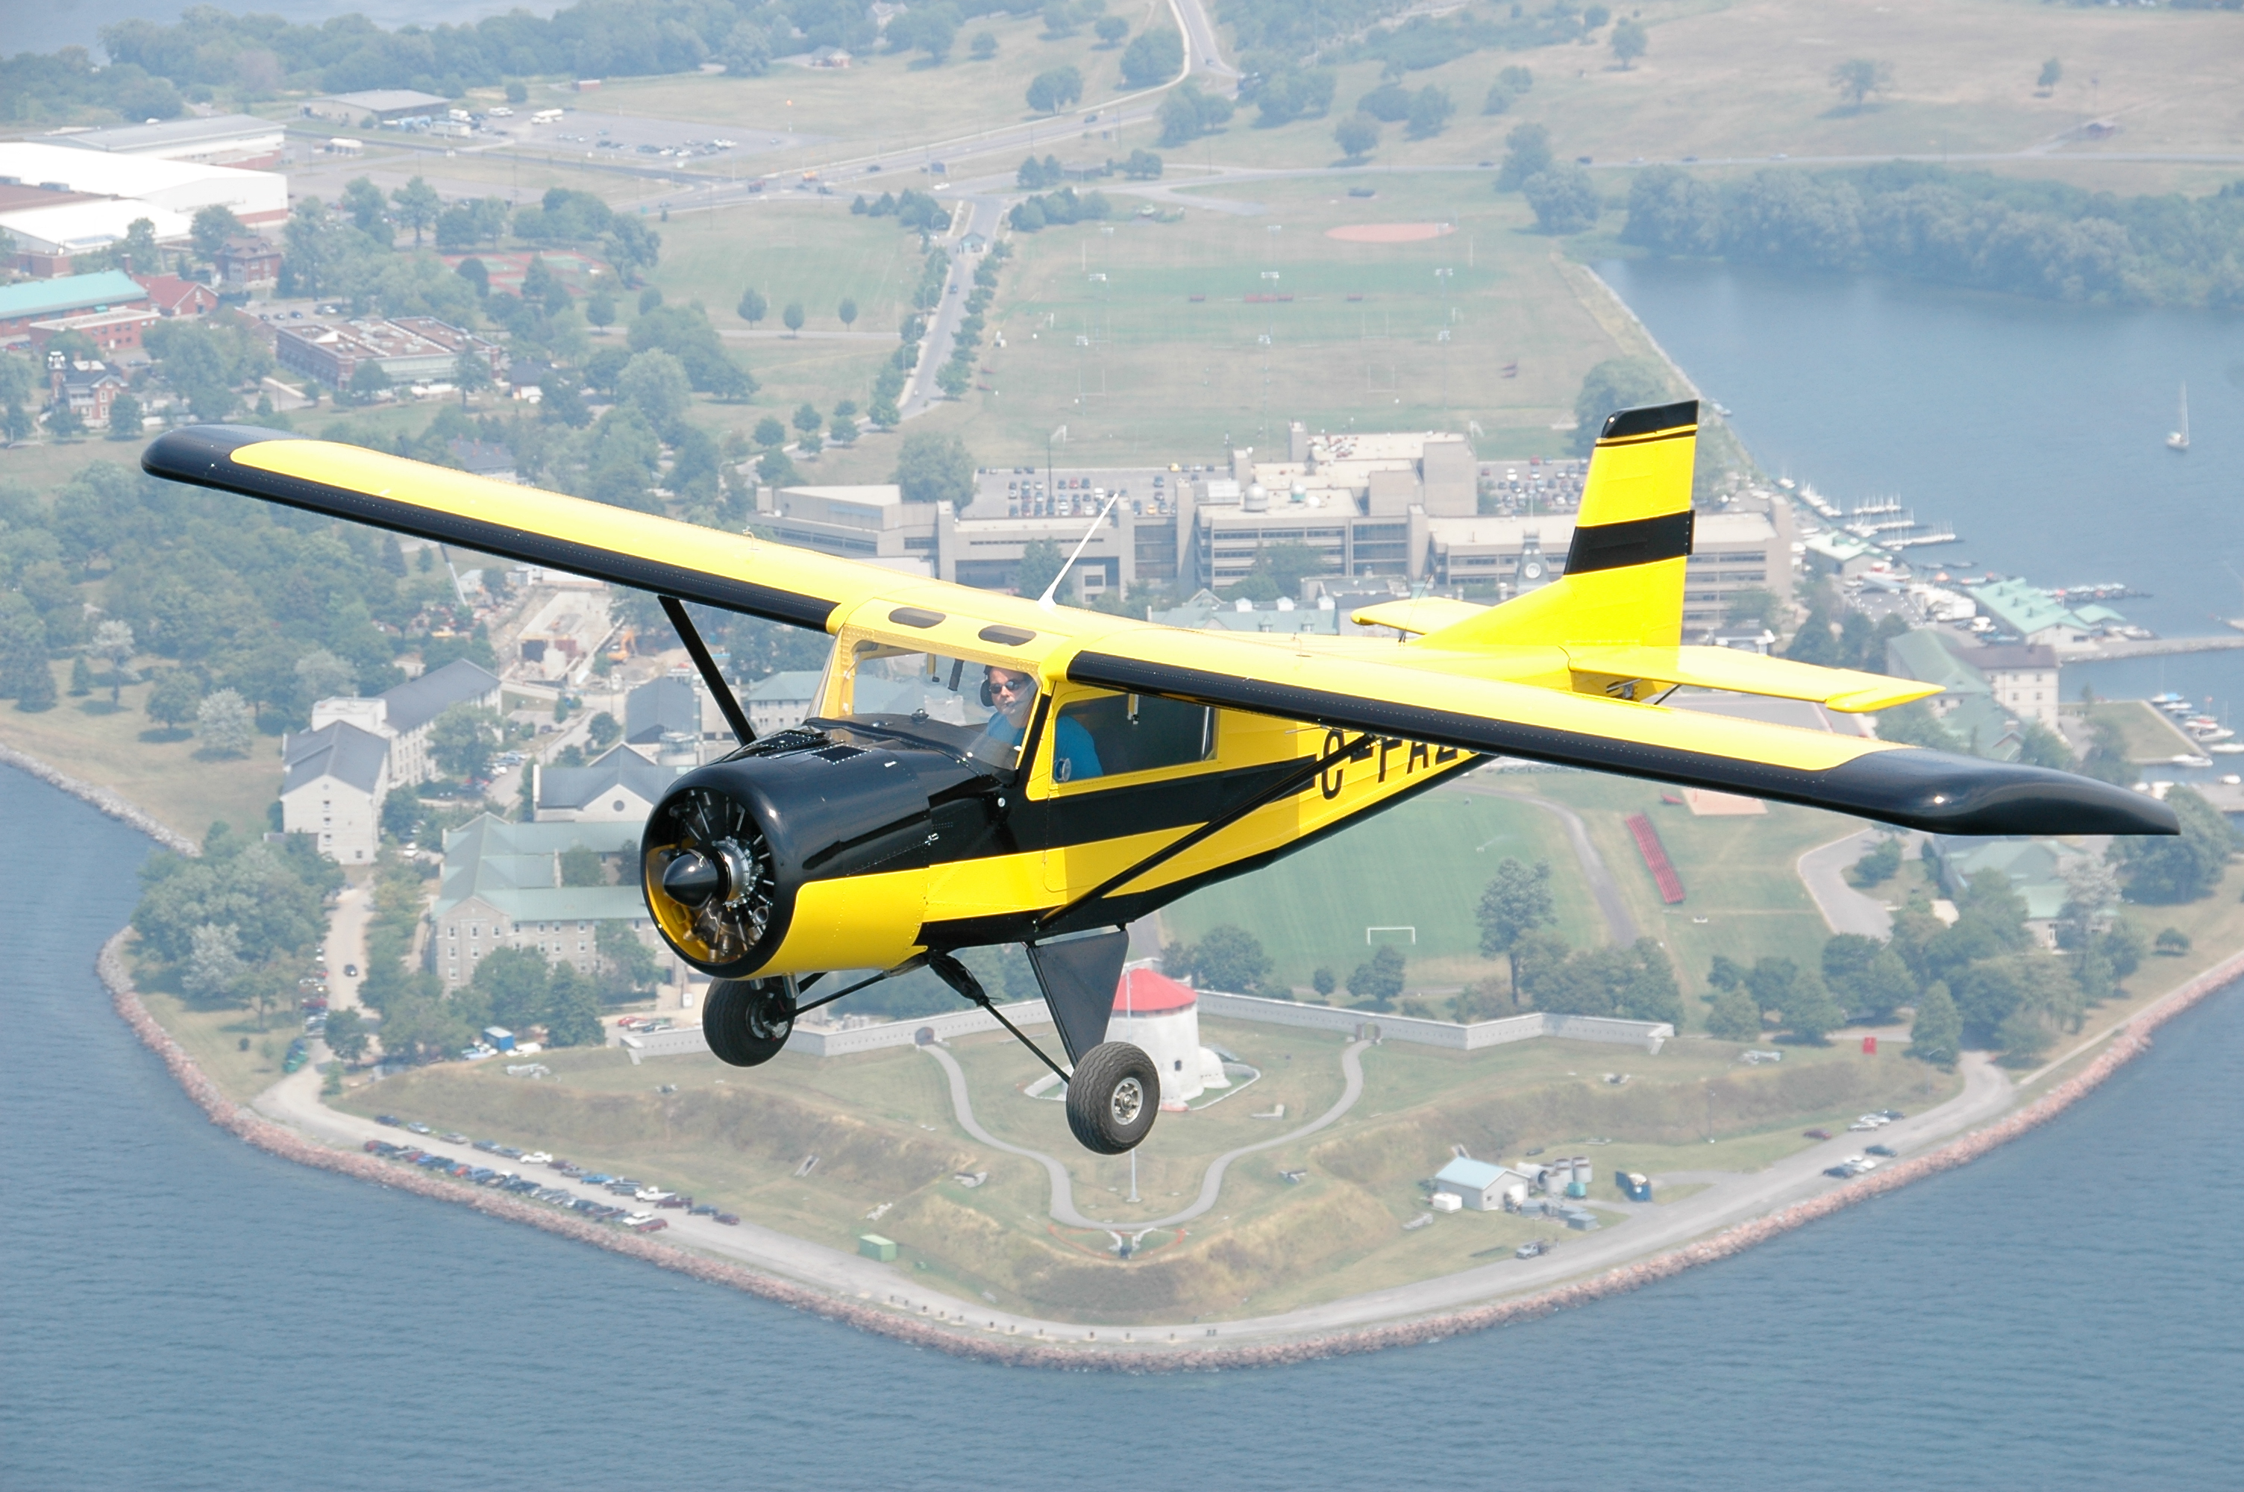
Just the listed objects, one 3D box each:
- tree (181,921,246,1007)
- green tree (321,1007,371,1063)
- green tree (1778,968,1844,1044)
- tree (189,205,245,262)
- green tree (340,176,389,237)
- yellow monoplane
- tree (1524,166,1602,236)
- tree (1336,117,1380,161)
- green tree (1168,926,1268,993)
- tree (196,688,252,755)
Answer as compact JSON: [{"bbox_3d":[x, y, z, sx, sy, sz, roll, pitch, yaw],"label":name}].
[{"bbox_3d":[-149.900,35.690,1262.640,10.420,12.810,10.420,-2,12,0],"label":"tree"},{"bbox_3d":[-123.020,45.920,1212.400,7.220,8.890,7.220,-2,12,0],"label":"green tree"},{"bbox_3d":[108.530,40.544,1207.047,9.677,11.201,9.677,0,11,5],"label":"green tree"},{"bbox_3d":[-230.907,-130.516,1953.696,14.770,15.310,14.330,-2,13,0],"label":"tree"},{"bbox_3d":[-219.049,-155.260,2211.695,13.171,18.072,13.171,-2,11,-5],"label":"green tree"},{"bbox_3d":[0.390,-0.004,33.331,10.362,3.039,7.195,12,9,36],"label":"yellow monoplane"},{"bbox_3d":[125.961,-156.750,2192.543,21.343,18.264,21.343,-1,11,3],"label":"tree"},{"bbox_3d":[71.215,-184.907,2330.114,12.538,12.581,12.538,-1,11,2],"label":"tree"},{"bbox_3d":[16.355,34.860,1231.786,14.670,11.300,14.230,-2,13,0],"label":"green tree"},{"bbox_3d":[-166.921,-4.882,1421.910,10.750,11.370,10.430,-2,13,0],"label":"tree"}]

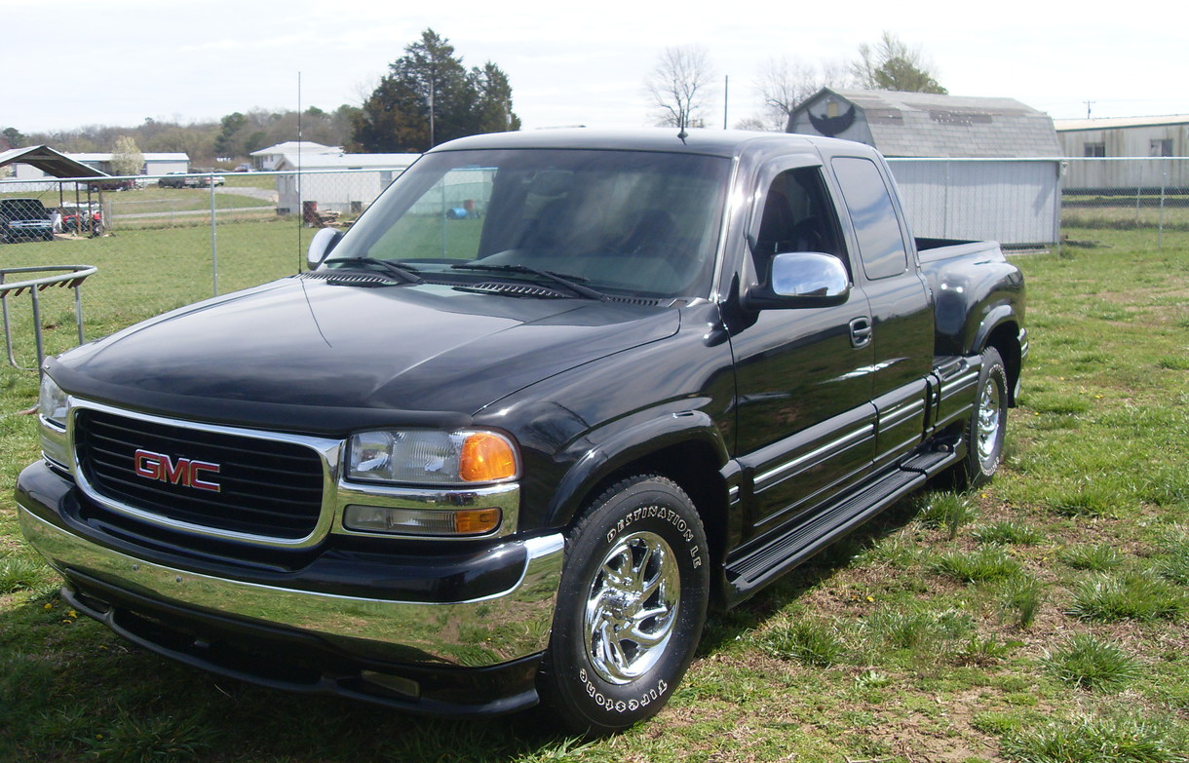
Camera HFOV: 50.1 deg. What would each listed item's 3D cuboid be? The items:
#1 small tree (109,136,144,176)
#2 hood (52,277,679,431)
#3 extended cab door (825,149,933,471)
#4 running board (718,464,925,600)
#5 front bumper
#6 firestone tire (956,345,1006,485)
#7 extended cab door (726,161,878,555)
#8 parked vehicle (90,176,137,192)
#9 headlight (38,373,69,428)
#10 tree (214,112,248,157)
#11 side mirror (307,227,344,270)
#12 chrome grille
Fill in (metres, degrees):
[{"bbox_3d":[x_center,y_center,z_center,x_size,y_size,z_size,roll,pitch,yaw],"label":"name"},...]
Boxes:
[{"bbox_3d":[-40.449,-19.317,110.000,3.037,3.712,2.885,1,9,0],"label":"small tree"},{"bbox_3d":[-0.703,-0.119,3.738,1.550,0.280,1.260,7,11,31],"label":"hood"},{"bbox_3d":[1.140,-0.328,5.143,0.290,1.240,0.780,7,11,31],"label":"extended cab door"},{"bbox_3d":[0.895,0.549,4.885,0.200,0.110,1.820,7,11,32],"label":"running board"},{"bbox_3d":[-0.992,0.523,3.375,1.930,0.490,0.440,7,11,31],"label":"front bumper"},{"bbox_3d":[1.988,0.180,6.793,0.260,0.770,0.770,7,11,32],"label":"firestone tire"},{"bbox_3d":[0.682,-0.180,4.507,0.270,1.300,1.220,7,11,32],"label":"extended cab door"},{"bbox_3d":[-42.472,-17.564,112.000,4.800,1.500,1.800,-2,9,-11],"label":"parked vehicle"},{"bbox_3d":[-1.617,0.046,3.892,0.320,0.140,0.270,7,11,32],"label":"headlight"},{"bbox_3d":[-62.845,-42.178,220.000,6.000,9.500,6.000,0,9,0],"label":"tree"},{"bbox_3d":[-1.039,-0.531,5.039,0.260,0.180,0.130,7,11,31],"label":"side mirror"},{"bbox_3d":[-1.086,0.237,3.393,1.030,0.300,0.110,7,11,32],"label":"chrome grille"}]

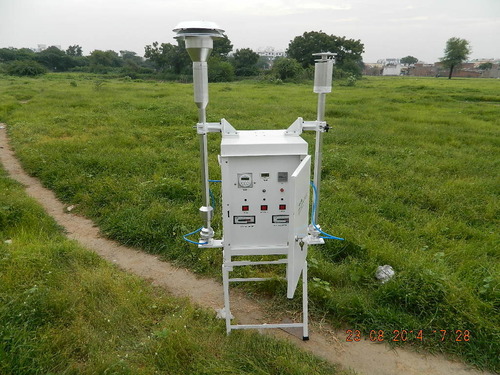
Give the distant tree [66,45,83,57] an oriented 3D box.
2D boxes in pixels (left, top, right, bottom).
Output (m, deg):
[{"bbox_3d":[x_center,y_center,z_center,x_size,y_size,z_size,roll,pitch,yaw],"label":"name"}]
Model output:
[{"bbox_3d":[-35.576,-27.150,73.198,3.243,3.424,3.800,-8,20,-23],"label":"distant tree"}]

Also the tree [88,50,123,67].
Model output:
[{"bbox_3d":[-43.482,-37.724,108.661,10.000,7.600,9.000,-7,19,-20],"label":"tree"}]

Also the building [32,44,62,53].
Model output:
[{"bbox_3d":[-126.442,-82.724,225.472,20.000,17.000,14.000,-9,20,-26],"label":"building"}]

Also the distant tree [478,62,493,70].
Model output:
[{"bbox_3d":[54.542,-27.384,83.631,3.400,3.400,3.200,11,21,30],"label":"distant tree"}]

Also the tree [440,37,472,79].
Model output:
[{"bbox_3d":[37.691,-23.676,65.910,5.700,7.300,5.500,9,20,27],"label":"tree"}]

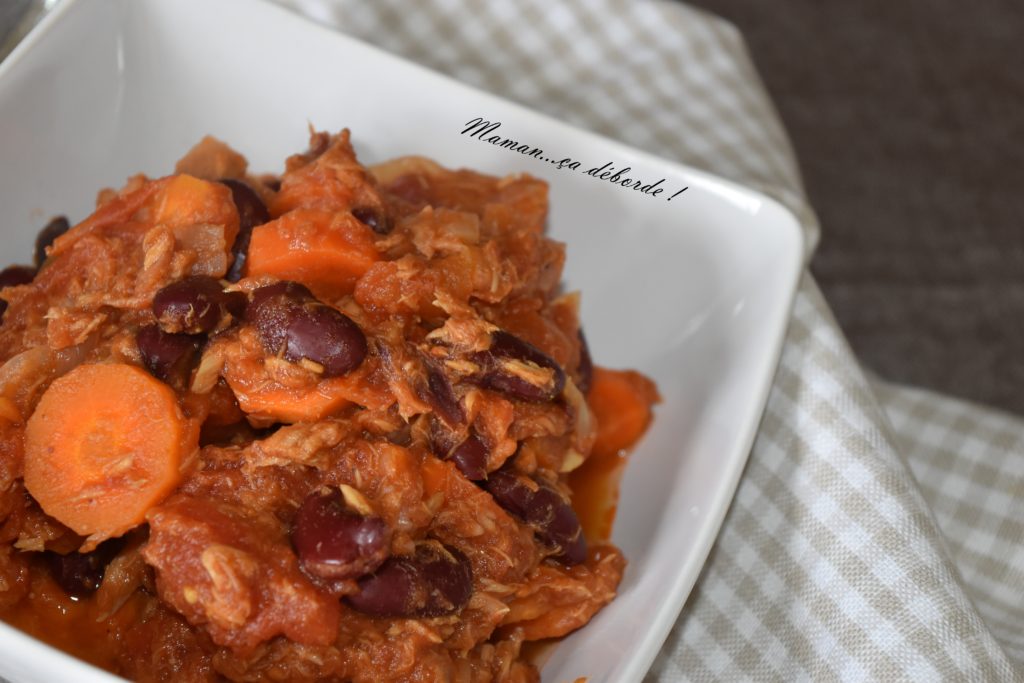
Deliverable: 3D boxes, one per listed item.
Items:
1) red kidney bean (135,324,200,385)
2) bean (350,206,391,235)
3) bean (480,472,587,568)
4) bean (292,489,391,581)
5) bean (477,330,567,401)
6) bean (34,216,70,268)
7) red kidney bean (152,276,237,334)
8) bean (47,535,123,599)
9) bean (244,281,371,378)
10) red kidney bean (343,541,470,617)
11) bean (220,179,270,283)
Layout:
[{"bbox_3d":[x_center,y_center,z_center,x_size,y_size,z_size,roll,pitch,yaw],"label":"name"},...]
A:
[{"bbox_3d":[-0.049,0.002,0.339,0.009,0.015,0.010,8,57,52],"label":"red kidney bean"},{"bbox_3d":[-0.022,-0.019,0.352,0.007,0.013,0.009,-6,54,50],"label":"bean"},{"bbox_3d":[0.003,0.025,0.332,0.018,0.009,0.009,42,71,-3],"label":"bean"},{"bbox_3d":[-0.024,0.027,0.322,0.017,0.009,0.012,34,70,21],"label":"bean"},{"bbox_3d":[0.000,0.003,0.338,0.018,0.009,0.010,28,69,0],"label":"bean"},{"bbox_3d":[-0.069,-0.014,0.358,0.009,0.009,0.015,25,69,11],"label":"bean"},{"bbox_3d":[-0.046,-0.005,0.338,0.015,0.009,0.009,3,63,-27],"label":"red kidney bean"},{"bbox_3d":[-0.062,0.031,0.336,0.010,0.009,0.015,33,48,14],"label":"bean"},{"bbox_3d":[-0.029,-0.002,0.335,0.019,0.009,0.011,30,69,-3],"label":"bean"},{"bbox_3d":[-0.014,0.033,0.325,0.018,0.009,0.010,-15,67,-6],"label":"red kidney bean"},{"bbox_3d":[-0.041,-0.017,0.350,0.010,0.009,0.018,4,67,2],"label":"bean"}]

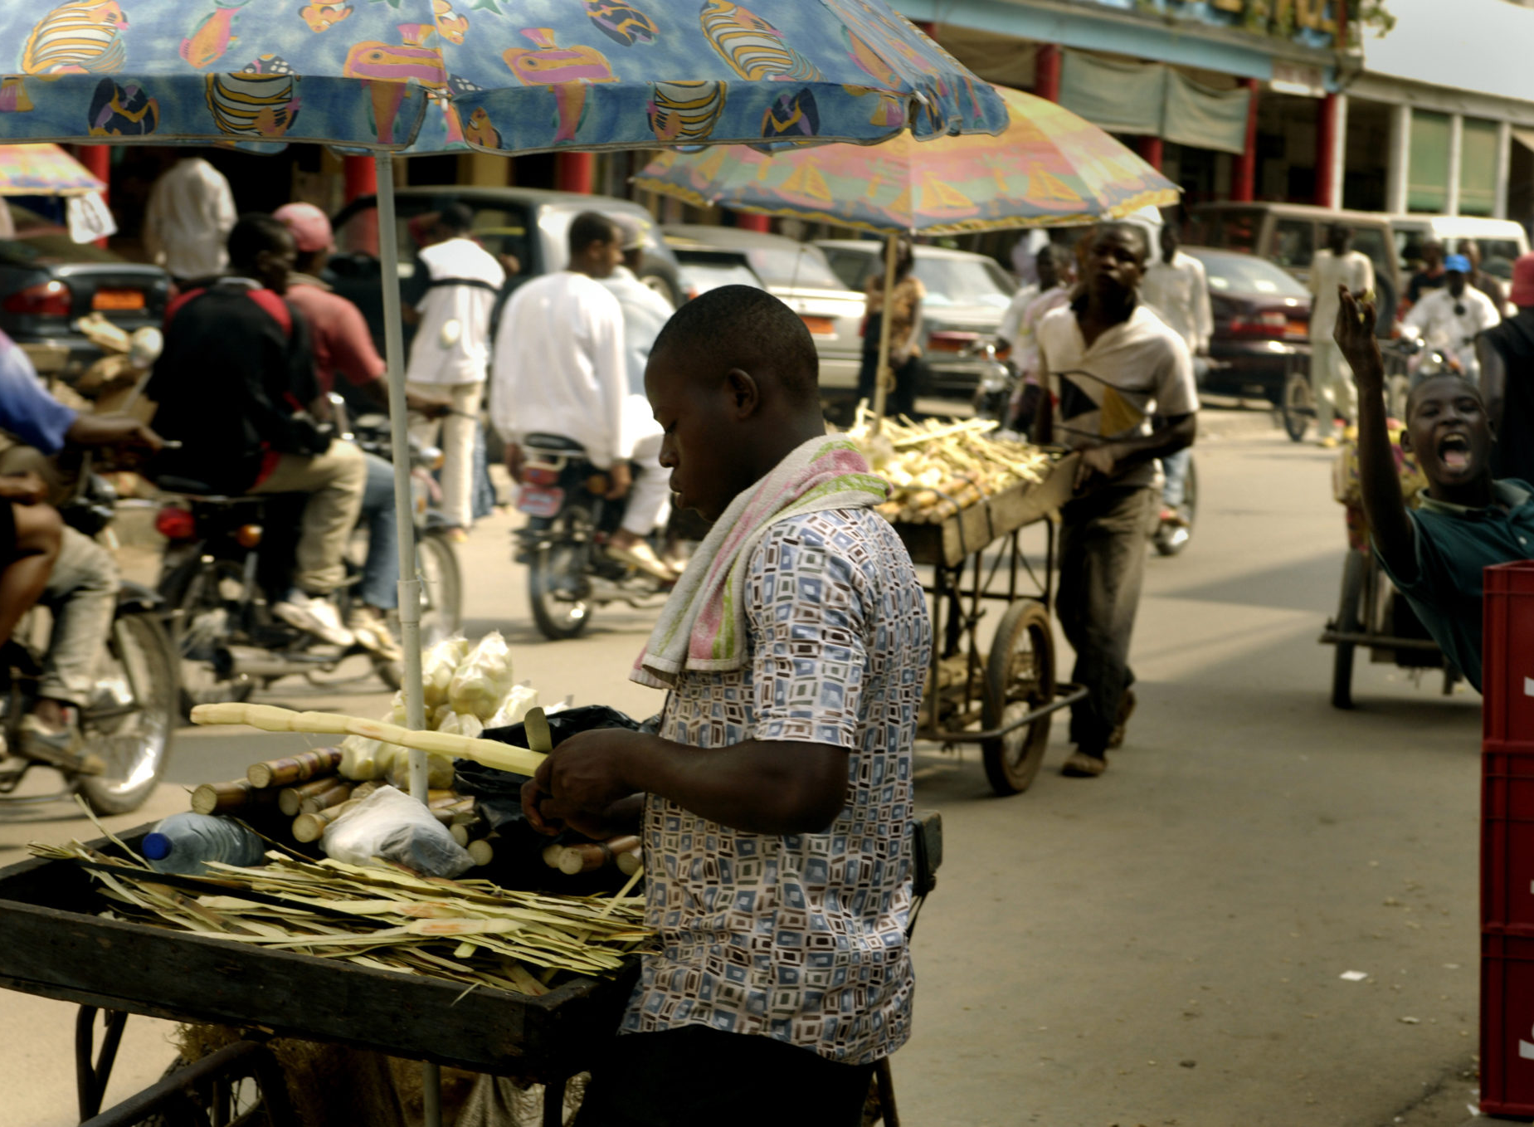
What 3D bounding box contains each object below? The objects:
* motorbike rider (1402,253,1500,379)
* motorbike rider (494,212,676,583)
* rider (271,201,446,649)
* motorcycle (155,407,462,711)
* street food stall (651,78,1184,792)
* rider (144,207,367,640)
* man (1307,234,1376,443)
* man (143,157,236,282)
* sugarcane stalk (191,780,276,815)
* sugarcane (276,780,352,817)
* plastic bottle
[{"bbox_3d":[4.493,-1.448,27.800,0.660,1.250,0.680,2,5,13],"label":"motorbike rider"},{"bbox_3d":[-0.674,-0.664,17.008,0.560,1.520,0.800,4,5,20],"label":"motorbike rider"},{"bbox_3d":[-1.400,-0.442,14.050,0.600,1.480,0.750,4,5,30],"label":"rider"},{"bbox_3d":[-1.532,-0.080,14.613,0.740,1.060,1.950,5,6,27],"label":"motorcycle"},{"bbox_3d":[0.456,-0.384,12.662,1.650,2.160,1.700,4,5,20],"label":"street food stall"},{"bbox_3d":[-1.700,-0.440,14.150,0.530,1.420,0.700,5,5,30],"label":"rider"},{"bbox_3d":[4.430,-1.765,32.700,0.500,1.700,0.400,4,5,20],"label":"man"},{"bbox_3d":[-3.340,-1.750,24.600,0.540,1.700,0.360,2,4,-4],"label":"man"},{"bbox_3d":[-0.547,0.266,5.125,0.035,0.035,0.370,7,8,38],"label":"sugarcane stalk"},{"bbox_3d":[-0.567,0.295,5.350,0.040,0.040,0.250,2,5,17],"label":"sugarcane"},{"bbox_3d":[-0.672,0.335,5.005,0.082,0.082,0.260,1,-3,15],"label":"plastic bottle"}]

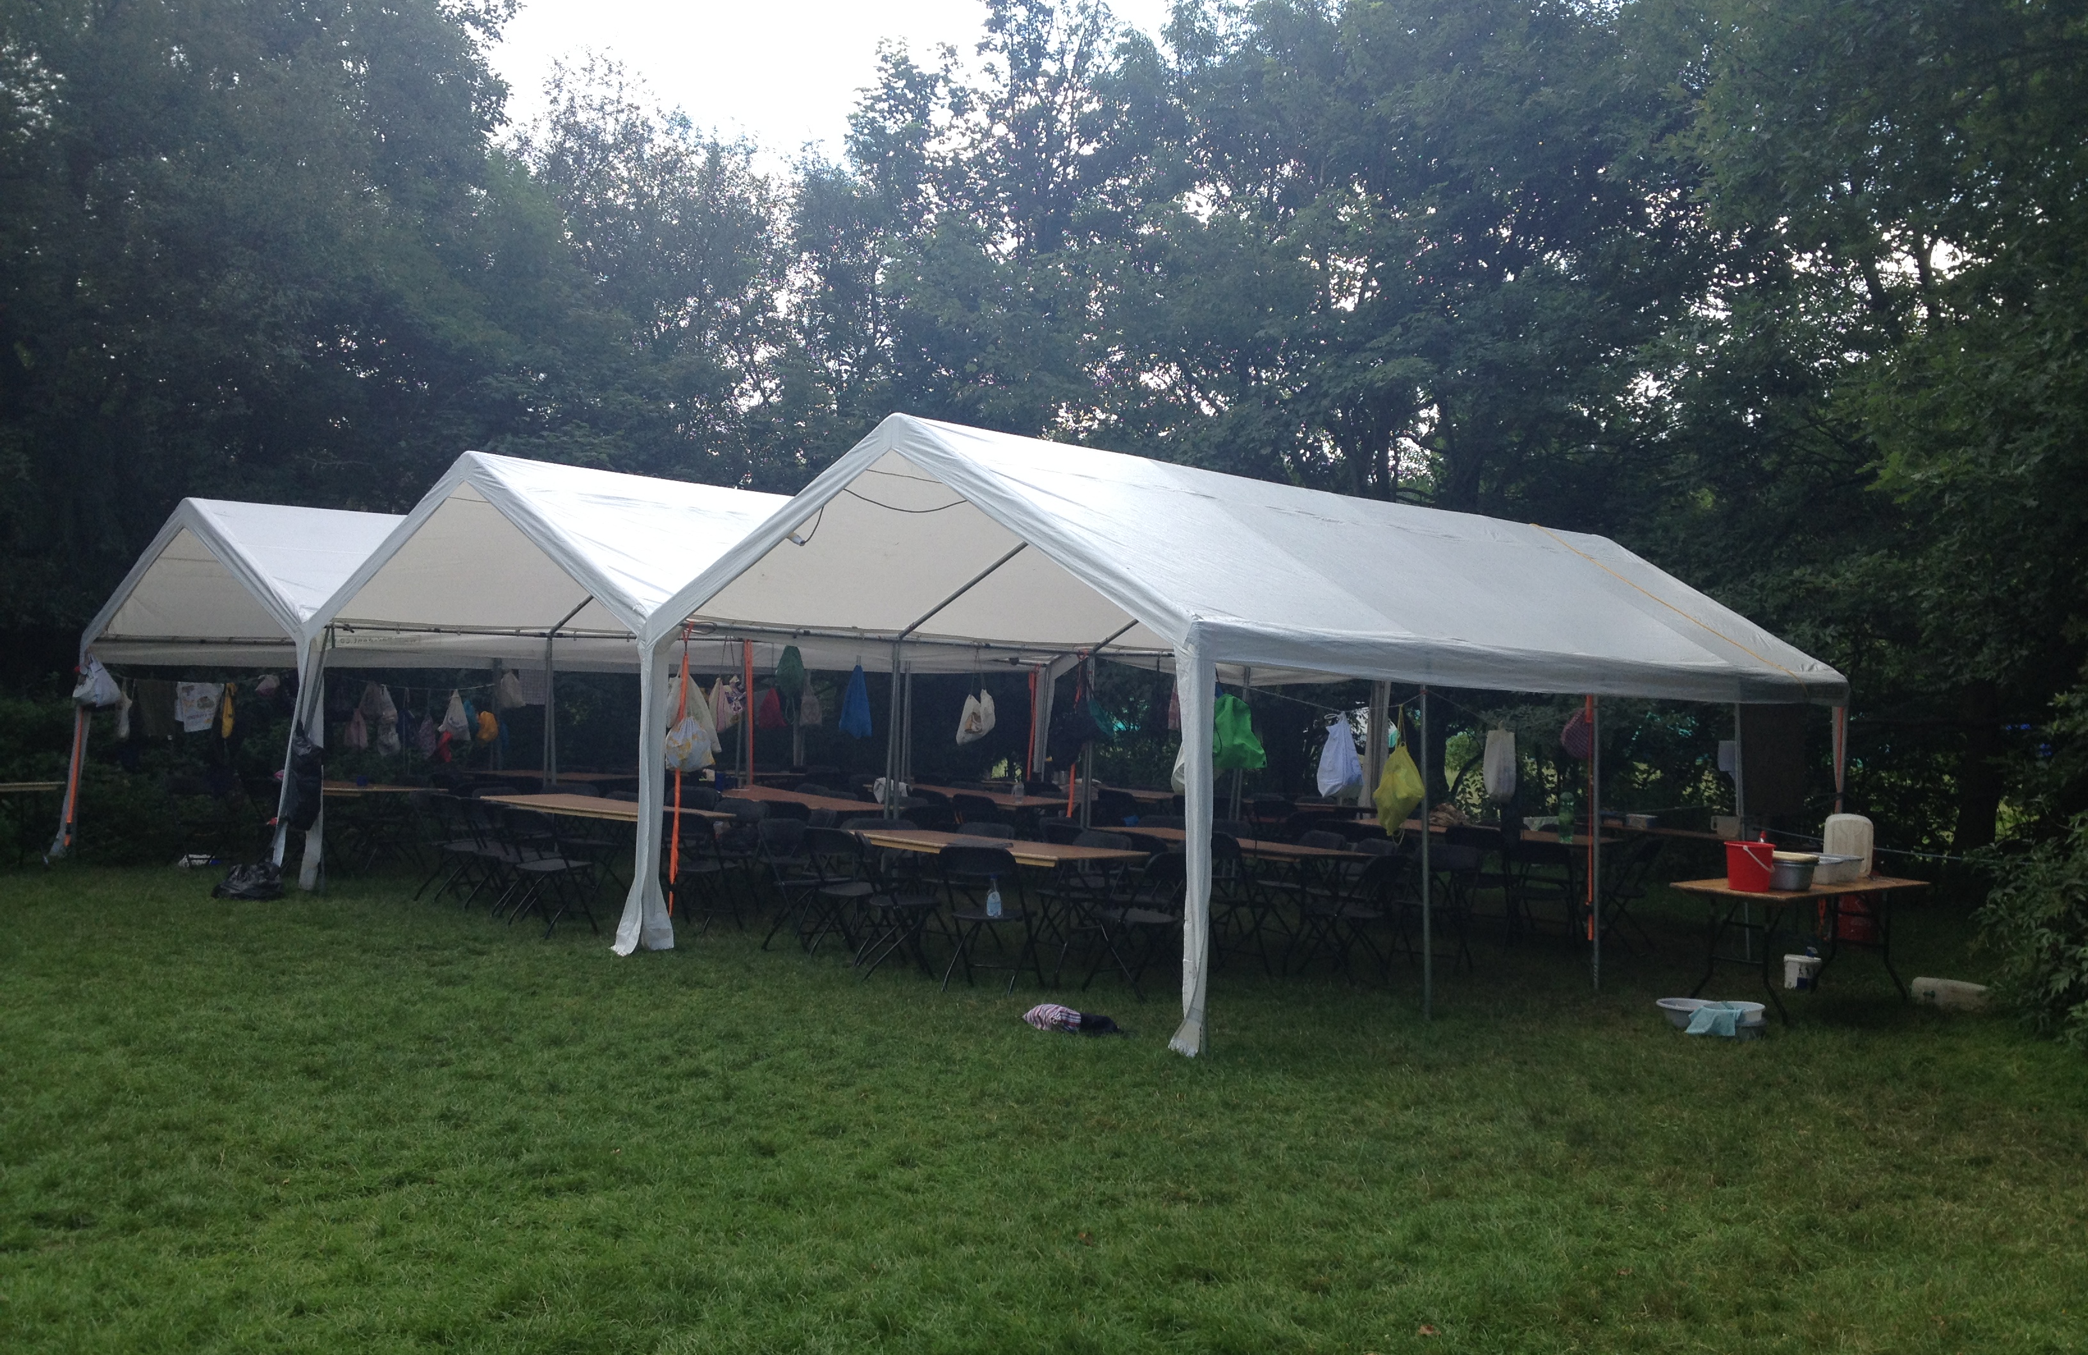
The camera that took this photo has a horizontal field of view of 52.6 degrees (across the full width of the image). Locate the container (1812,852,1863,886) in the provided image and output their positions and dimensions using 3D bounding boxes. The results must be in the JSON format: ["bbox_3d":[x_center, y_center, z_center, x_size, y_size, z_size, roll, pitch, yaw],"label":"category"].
[{"bbox_3d":[4.822,1.172,12.852,0.300,0.140,0.360,3,-3,-44],"label":"container"}]

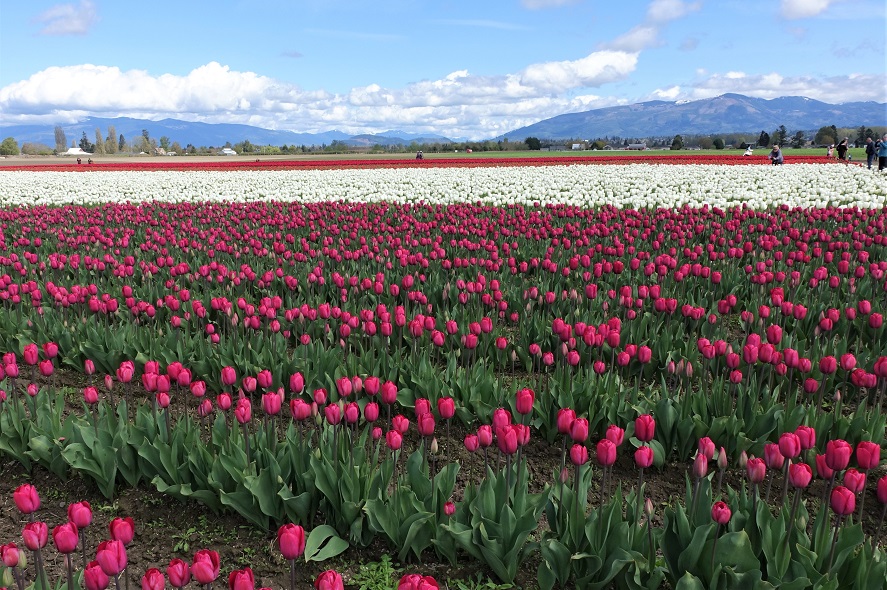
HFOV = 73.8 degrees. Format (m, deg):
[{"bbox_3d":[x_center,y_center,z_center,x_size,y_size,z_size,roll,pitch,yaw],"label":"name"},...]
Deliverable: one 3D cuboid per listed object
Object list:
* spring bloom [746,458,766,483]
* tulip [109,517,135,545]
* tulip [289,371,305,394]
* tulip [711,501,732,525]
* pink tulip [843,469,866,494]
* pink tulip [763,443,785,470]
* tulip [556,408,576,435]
[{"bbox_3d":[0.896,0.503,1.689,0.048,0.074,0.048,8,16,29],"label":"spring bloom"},{"bbox_3d":[-0.741,0.546,1.363,0.056,0.065,0.056,-9,16,-31],"label":"tulip"},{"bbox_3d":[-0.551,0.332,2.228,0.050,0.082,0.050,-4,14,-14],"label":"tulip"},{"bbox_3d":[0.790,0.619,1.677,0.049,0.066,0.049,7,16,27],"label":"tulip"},{"bbox_3d":[0.996,0.452,1.432,0.047,0.057,0.047,0,14,0],"label":"pink tulip"},{"bbox_3d":[0.841,0.410,1.501,0.049,0.067,0.049,0,14,0],"label":"pink tulip"},{"bbox_3d":[0.374,0.382,1.785,0.055,0.079,0.055,2,14,12],"label":"tulip"}]

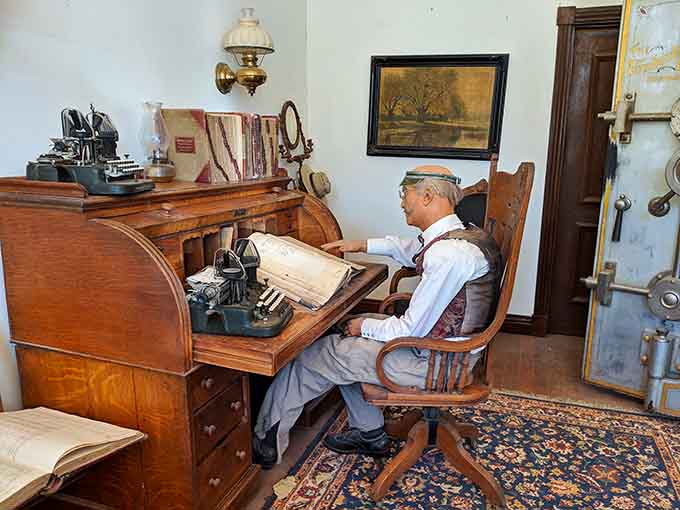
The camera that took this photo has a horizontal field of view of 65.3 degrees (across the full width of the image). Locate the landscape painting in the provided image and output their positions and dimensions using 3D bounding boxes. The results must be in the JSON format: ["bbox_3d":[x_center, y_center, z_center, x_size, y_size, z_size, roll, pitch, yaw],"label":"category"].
[{"bbox_3d":[0.659,-1.031,3.717,0.950,0.698,0.050,5,13,19],"label":"landscape painting"}]

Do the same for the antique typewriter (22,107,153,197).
[{"bbox_3d":[-0.896,-0.394,1.985,0.367,0.301,0.350,3,12,9],"label":"antique typewriter"}]

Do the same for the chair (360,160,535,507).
[{"bbox_3d":[0.377,0.262,2.115,0.574,1.272,0.634,2,12,3],"label":"chair"}]

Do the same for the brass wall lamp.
[{"bbox_3d":[-0.514,-1.102,2.898,0.316,0.454,0.271,5,13,19],"label":"brass wall lamp"}]

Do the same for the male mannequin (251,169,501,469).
[{"bbox_3d":[0.090,0.262,2.116,0.990,1.261,0.607,2,12,3],"label":"male mannequin"}]

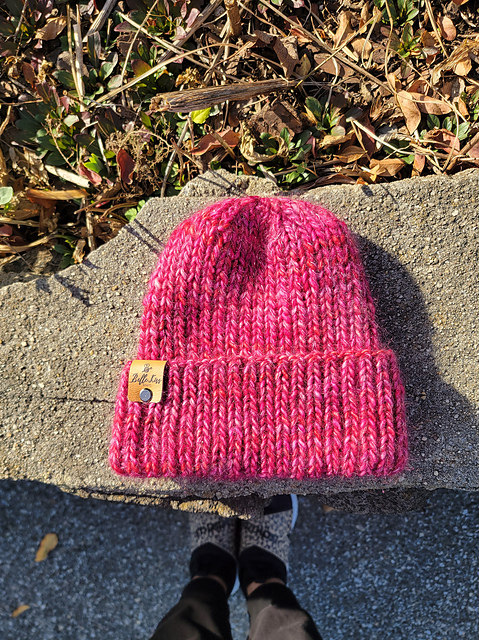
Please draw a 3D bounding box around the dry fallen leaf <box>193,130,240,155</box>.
[{"bbox_3d":[-0.030,-0.213,0.530,0.064,0.018,0.027,-23,73,-8],"label":"dry fallen leaf"}]

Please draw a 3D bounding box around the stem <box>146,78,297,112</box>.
[{"bbox_3d":[-0.018,-0.275,0.541,0.180,0.022,0.024,-11,71,-4],"label":"stem"}]

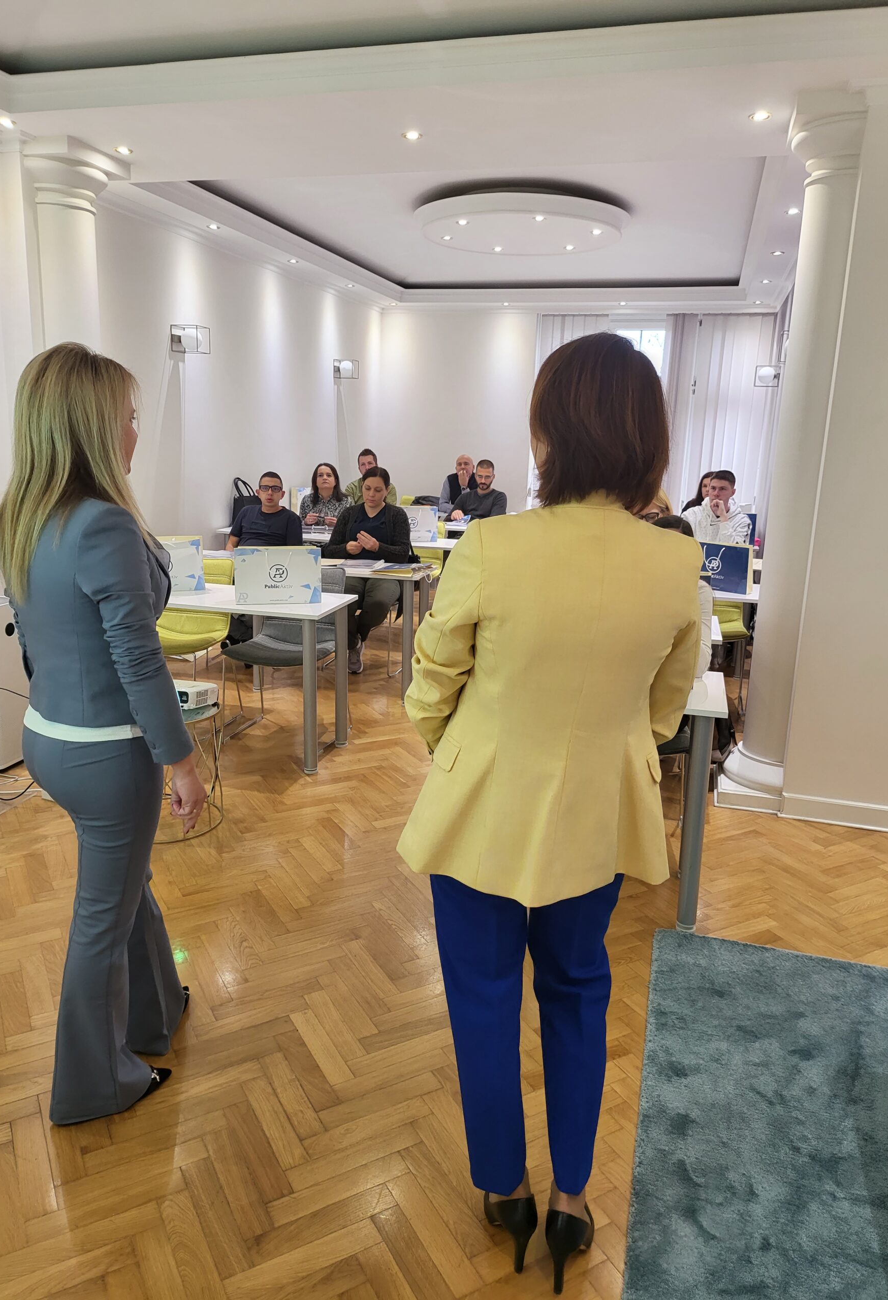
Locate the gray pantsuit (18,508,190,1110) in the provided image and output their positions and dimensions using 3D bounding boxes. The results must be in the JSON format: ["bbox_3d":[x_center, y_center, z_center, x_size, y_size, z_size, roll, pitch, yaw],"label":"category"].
[{"bbox_3d":[-0.743,0.355,2.019,0.460,1.380,0.410,13,18,38],"label":"gray pantsuit"}]

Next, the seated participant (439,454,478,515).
[{"bbox_3d":[0.238,-1.253,8.818,0.530,1.290,0.750,4,14,7],"label":"seated participant"}]

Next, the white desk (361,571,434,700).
[{"bbox_3d":[-0.604,-0.137,5.343,1.040,0.750,0.540,6,14,15],"label":"white desk"}]

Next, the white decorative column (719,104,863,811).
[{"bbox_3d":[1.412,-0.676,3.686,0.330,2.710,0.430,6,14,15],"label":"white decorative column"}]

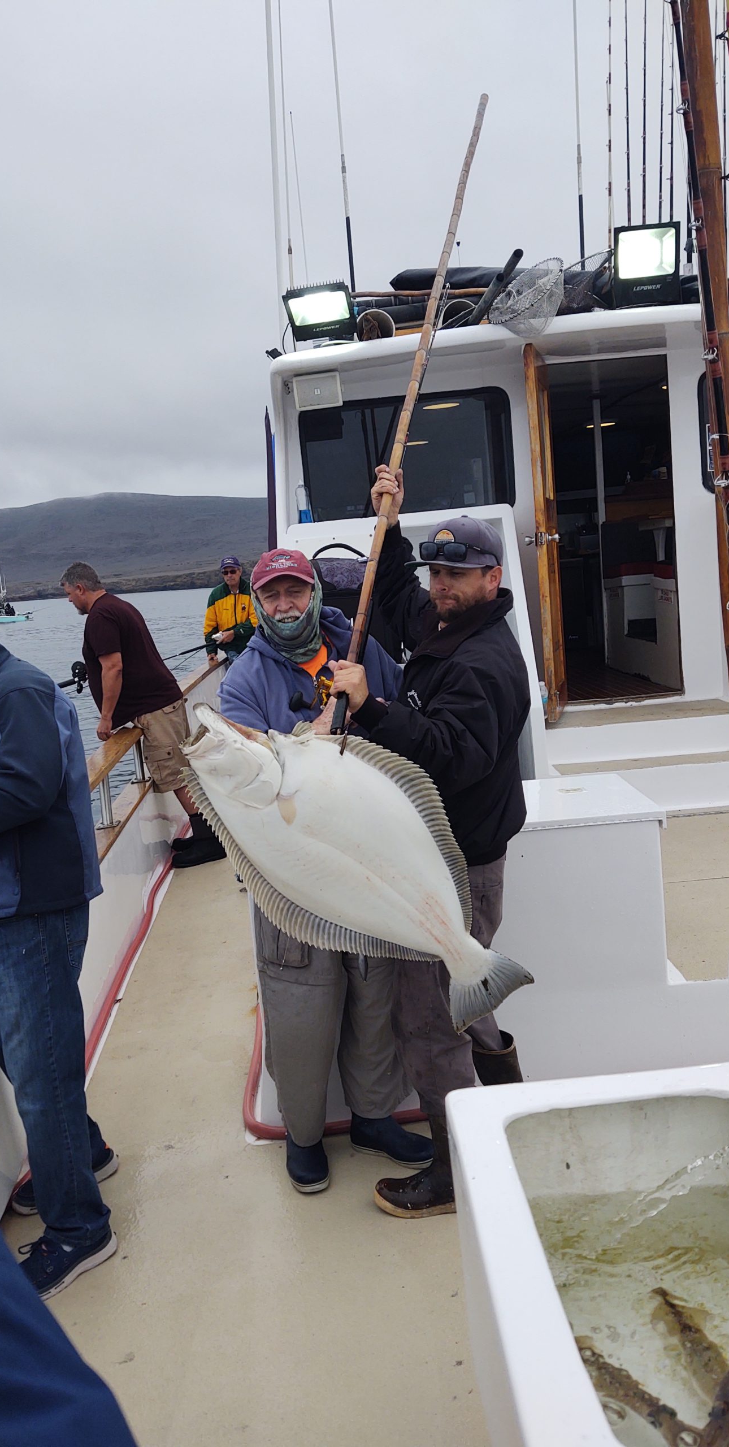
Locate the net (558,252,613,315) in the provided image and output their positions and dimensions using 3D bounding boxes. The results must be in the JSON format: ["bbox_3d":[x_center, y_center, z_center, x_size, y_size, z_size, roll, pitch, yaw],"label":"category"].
[{"bbox_3d":[1.088,-2.146,5.500,0.330,0.320,0.320,-4,7,0],"label":"net"}]

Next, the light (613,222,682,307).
[{"bbox_3d":[1.345,-2.170,5.350,0.305,0.375,0.110,-4,15,4],"label":"light"}]

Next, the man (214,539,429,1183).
[{"bbox_3d":[-0.127,0.394,3.213,0.600,1.773,0.460,-5,7,-8],"label":"man"}]

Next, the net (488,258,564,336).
[{"bbox_3d":[0.749,-1.985,5.250,0.350,0.350,0.320,-4,7,0],"label":"net"}]

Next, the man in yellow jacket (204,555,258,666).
[{"bbox_3d":[-1.101,-0.513,9.601,0.600,1.809,0.450,-5,7,-5],"label":"man in yellow jacket"}]

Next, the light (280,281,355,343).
[{"bbox_3d":[-0.219,-1.966,5.400,0.300,0.110,0.370,-5,-26,-3],"label":"light"}]

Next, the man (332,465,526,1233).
[{"bbox_3d":[0.186,0.281,3.121,0.500,1.975,0.570,-9,9,-36],"label":"man"}]

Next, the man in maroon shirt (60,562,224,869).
[{"bbox_3d":[-1.279,-0.071,6.531,0.920,1.749,0.580,-5,7,-10],"label":"man in maroon shirt"}]

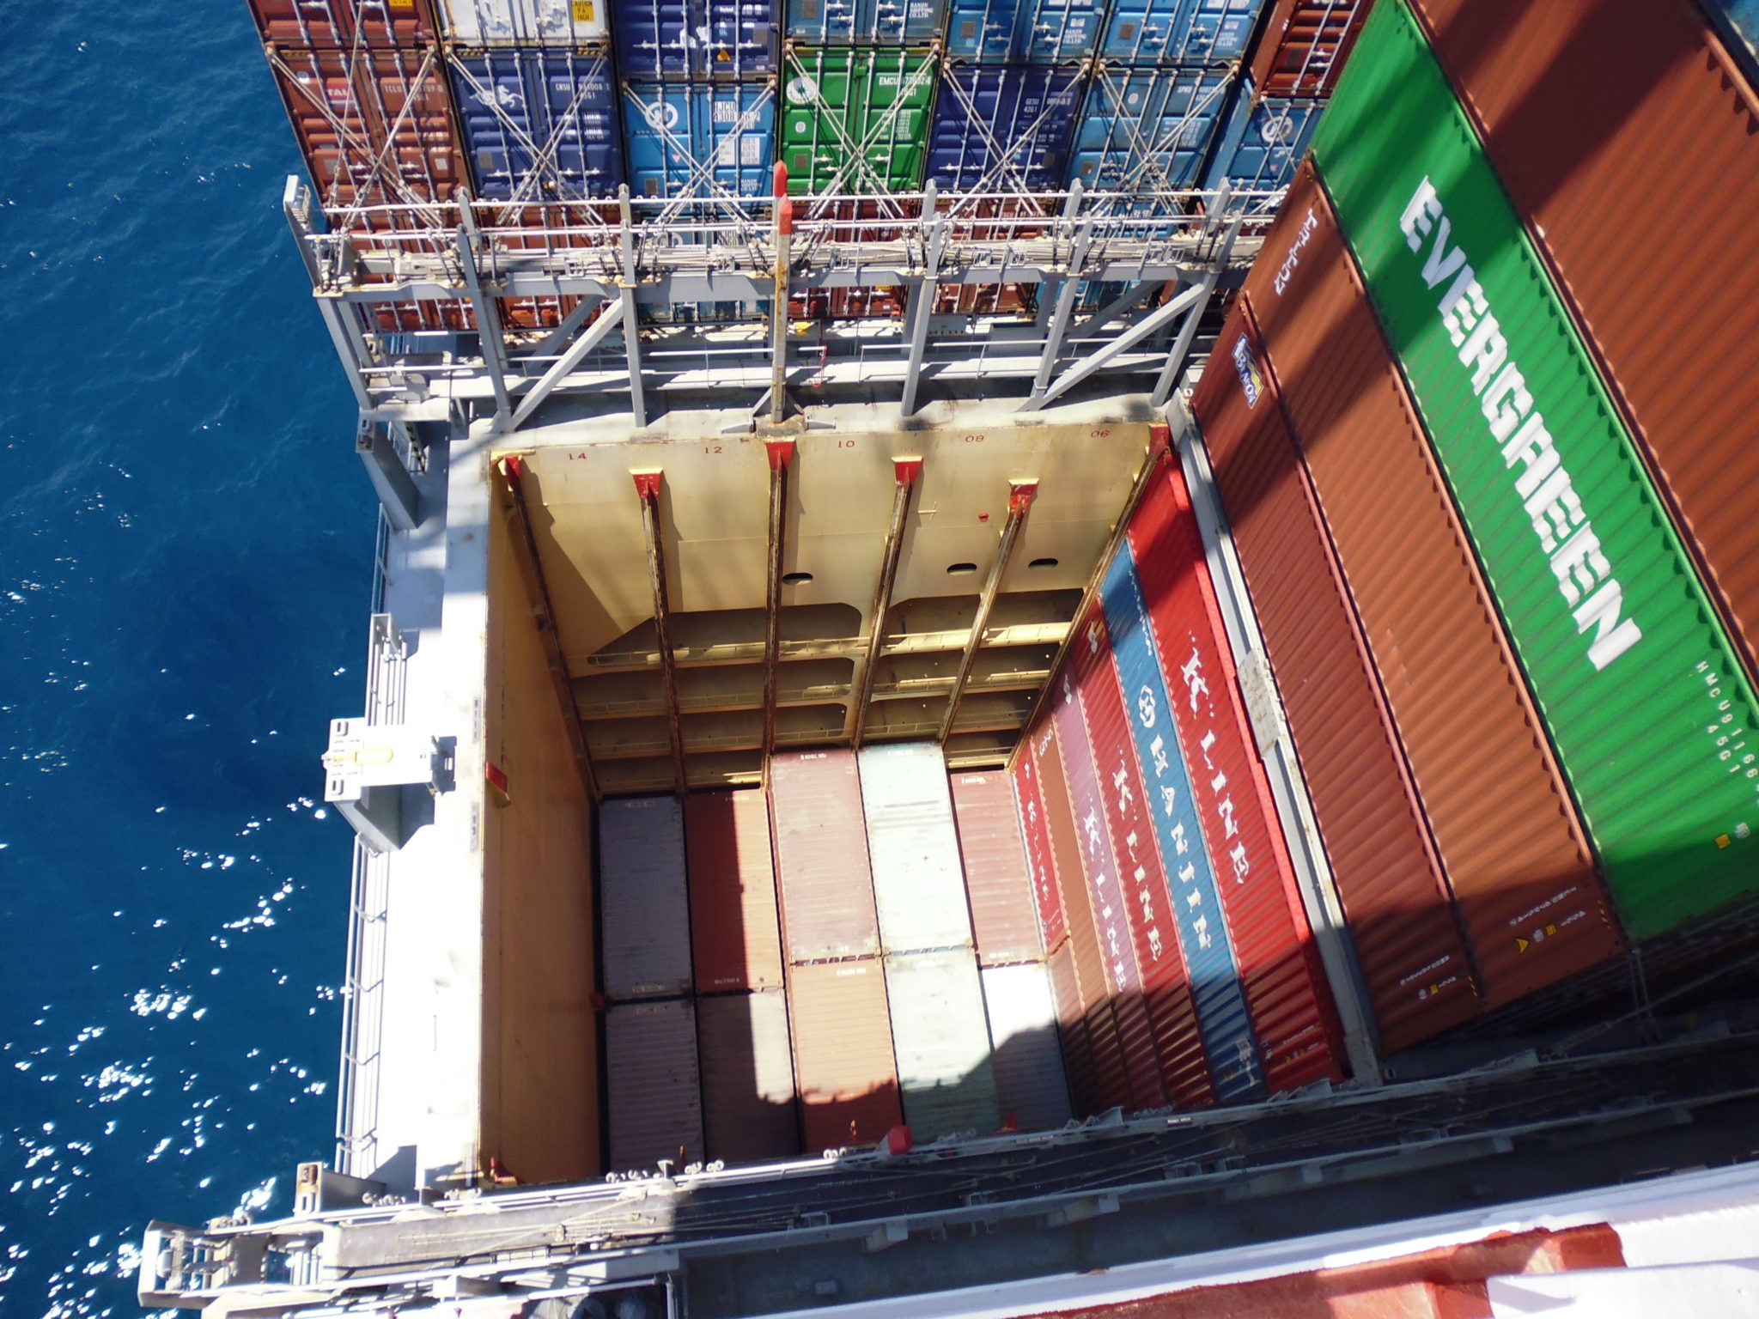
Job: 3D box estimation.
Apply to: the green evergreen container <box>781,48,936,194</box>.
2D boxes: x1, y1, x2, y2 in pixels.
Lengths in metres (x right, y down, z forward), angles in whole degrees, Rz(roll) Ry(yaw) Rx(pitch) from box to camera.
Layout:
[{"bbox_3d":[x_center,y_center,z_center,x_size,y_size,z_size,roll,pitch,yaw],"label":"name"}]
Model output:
[{"bbox_3d":[-1.042,-13.973,22.668,2.438,2.839,12.192,-3,62,-7],"label":"green evergreen container"}]

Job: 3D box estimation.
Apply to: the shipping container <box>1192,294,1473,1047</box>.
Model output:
[{"bbox_3d":[8.070,-0.334,19.631,2.438,2.946,12.192,-3,62,-7],"label":"shipping container"}]

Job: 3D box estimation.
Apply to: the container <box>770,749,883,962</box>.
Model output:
[{"bbox_3d":[-1.622,5.958,35.133,2.438,2.591,6.058,-3,62,-7],"label":"container"}]

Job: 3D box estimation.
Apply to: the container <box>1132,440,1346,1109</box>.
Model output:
[{"bbox_3d":[7.460,1.678,22.979,2.438,2.840,12.192,-3,62,-7],"label":"container"}]

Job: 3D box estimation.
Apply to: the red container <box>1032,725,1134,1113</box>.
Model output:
[{"bbox_3d":[6.524,6.888,32.402,2.438,2.797,12.192,-3,62,-7],"label":"red container"}]

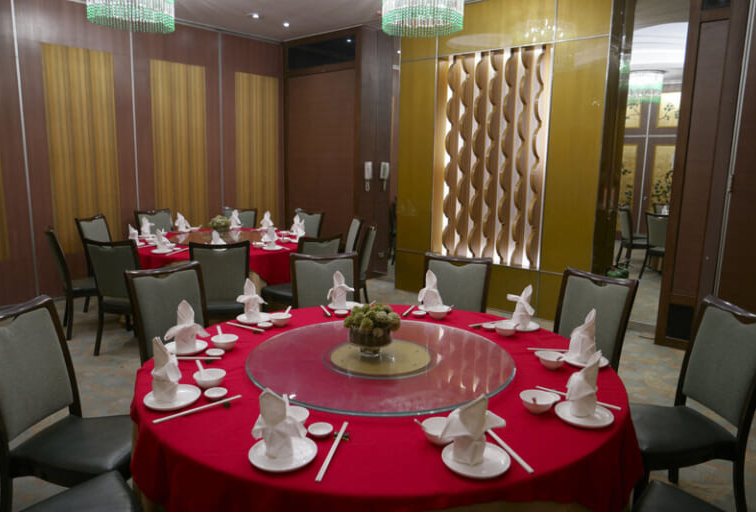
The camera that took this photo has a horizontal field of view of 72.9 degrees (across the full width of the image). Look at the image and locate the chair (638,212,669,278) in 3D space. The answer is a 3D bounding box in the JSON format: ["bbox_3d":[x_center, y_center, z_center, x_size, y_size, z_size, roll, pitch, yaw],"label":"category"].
[{"bbox_3d":[4.163,-0.117,7.317,0.570,0.950,0.450,-5,11,-32],"label":"chair"}]

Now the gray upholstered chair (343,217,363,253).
[{"bbox_3d":[-0.479,0.074,5.870,0.580,0.960,0.460,-1,10,-15],"label":"gray upholstered chair"}]

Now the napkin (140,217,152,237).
[{"bbox_3d":[-2.397,-0.302,5.280,0.095,0.197,0.130,5,10,22],"label":"napkin"}]

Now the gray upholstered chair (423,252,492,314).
[{"bbox_3d":[0.422,0.518,3.227,0.460,0.960,0.580,5,10,23],"label":"gray upholstered chair"}]

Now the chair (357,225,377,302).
[{"bbox_3d":[-0.332,0.134,5.442,0.580,0.930,0.470,3,9,11],"label":"chair"}]

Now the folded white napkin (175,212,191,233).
[{"bbox_3d":[-2.253,-0.387,5.905,0.110,0.200,0.155,9,12,41],"label":"folded white napkin"}]

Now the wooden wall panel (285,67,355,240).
[{"bbox_3d":[-0.797,-1.092,7.213,1.187,2.821,0.050,7,11,33],"label":"wooden wall panel"}]

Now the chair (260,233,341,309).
[{"bbox_3d":[-0.656,0.272,4.398,0.450,0.950,0.570,-8,13,-43],"label":"chair"}]

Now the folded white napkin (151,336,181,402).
[{"bbox_3d":[-0.672,0.350,1.613,0.085,0.197,0.125,-4,11,-31],"label":"folded white napkin"}]

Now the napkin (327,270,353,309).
[{"bbox_3d":[-0.216,0.177,2.853,0.140,0.190,0.105,-2,10,-16],"label":"napkin"}]

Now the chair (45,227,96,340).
[{"bbox_3d":[-2.649,0.227,4.693,0.580,0.960,0.460,-6,11,-36],"label":"chair"}]

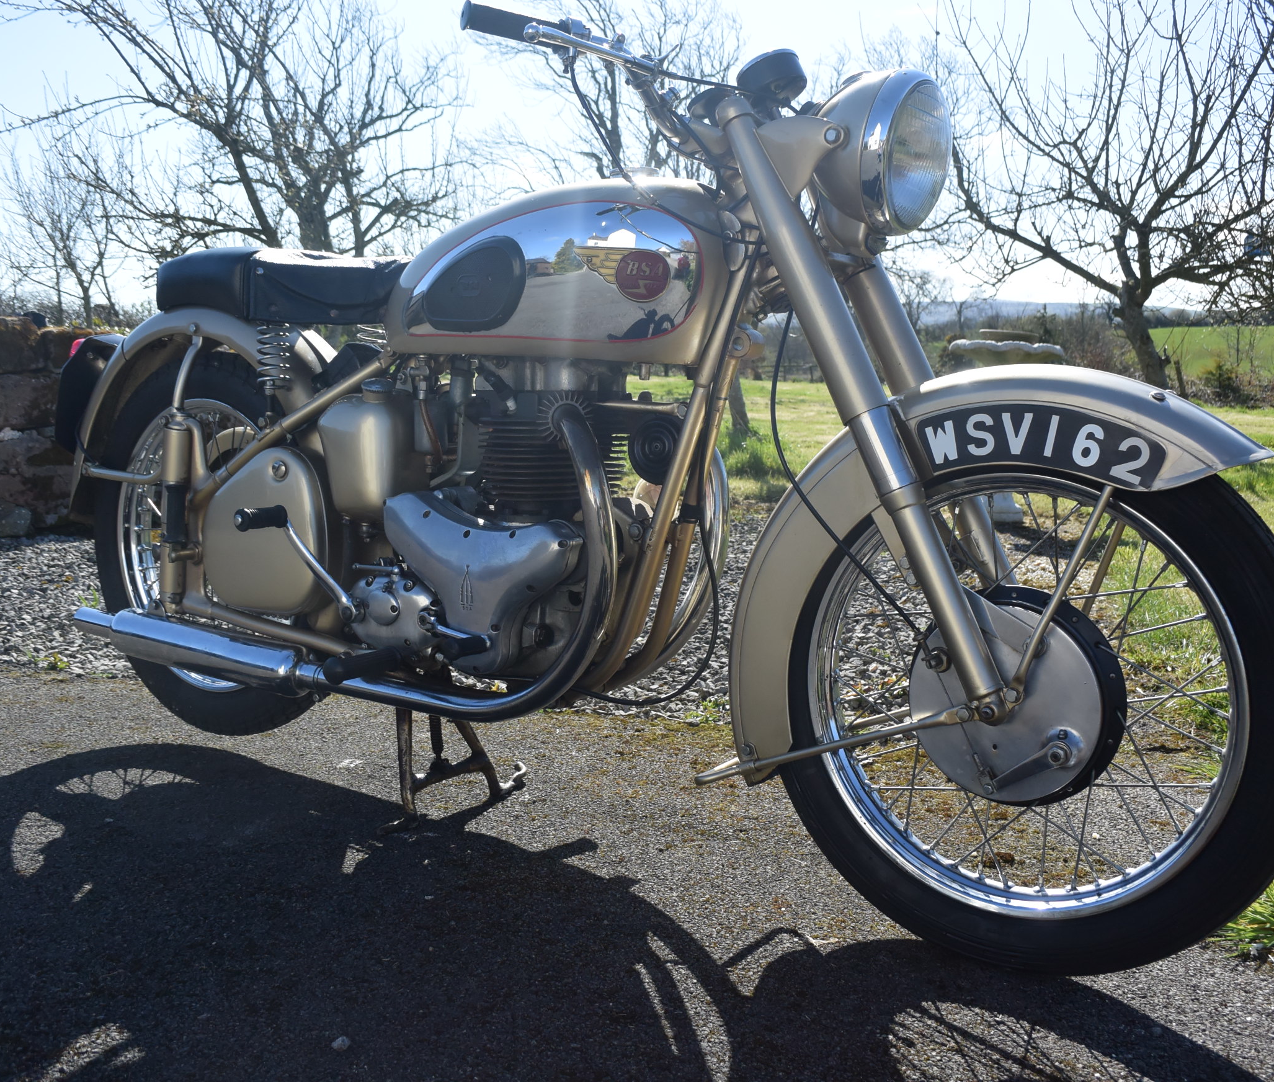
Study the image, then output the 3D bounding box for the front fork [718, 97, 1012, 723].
[{"bbox_3d":[0.294,-0.167,1.481,0.115,0.805,0.250,-27,-12,33],"label":"front fork"}]

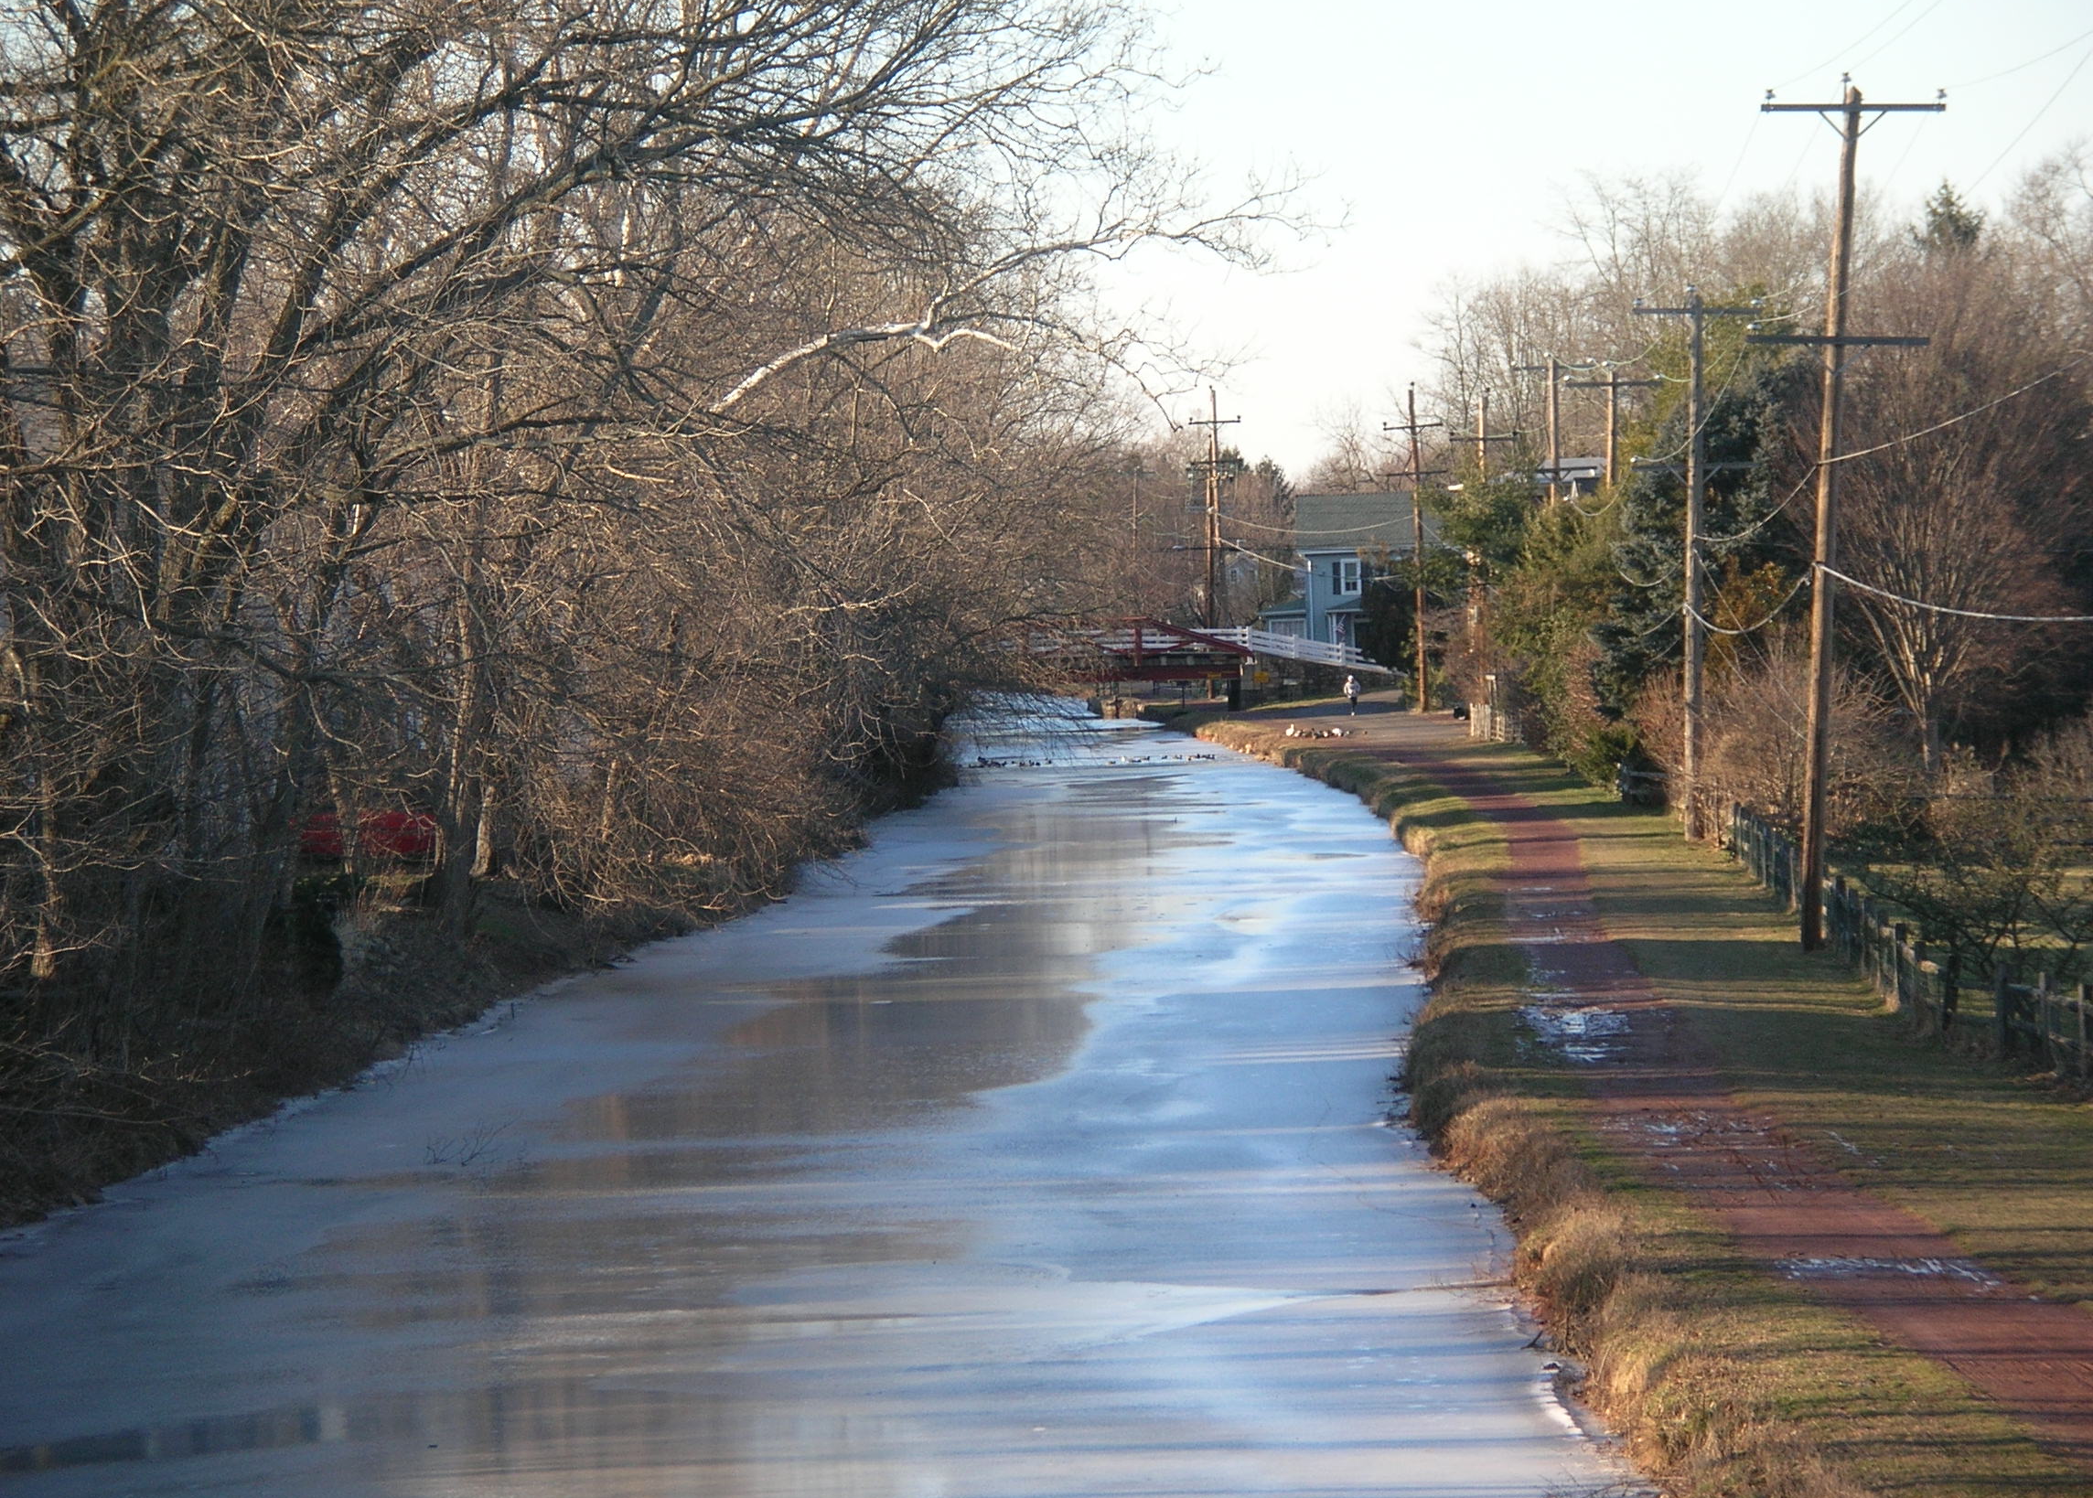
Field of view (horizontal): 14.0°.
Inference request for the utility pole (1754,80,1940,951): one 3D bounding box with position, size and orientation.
[{"bbox_3d":[10.615,-3.076,112.500,2.550,11.550,0.350,0,1,3],"label":"utility pole"}]

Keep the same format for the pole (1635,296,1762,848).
[{"bbox_3d":[12.668,-3.583,166.000,2.450,10.850,0.330,0,1,2],"label":"pole"}]

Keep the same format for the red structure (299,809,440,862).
[{"bbox_3d":[-11.817,1.524,148.500,2.500,1.000,1.500,0,1,-5],"label":"red structure"}]

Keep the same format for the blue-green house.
[{"bbox_3d":[14.637,-7.886,411.000,8.800,9.000,8.000,0,1,0],"label":"blue-green house"}]

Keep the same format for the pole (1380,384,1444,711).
[{"bbox_3d":[15.186,-8.294,350.000,2.600,13.400,0.350,0,1,-3],"label":"pole"}]

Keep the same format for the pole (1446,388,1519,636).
[{"bbox_3d":[15.860,-6.989,310.000,2.500,12.200,0.350,0,1,0],"label":"pole"}]

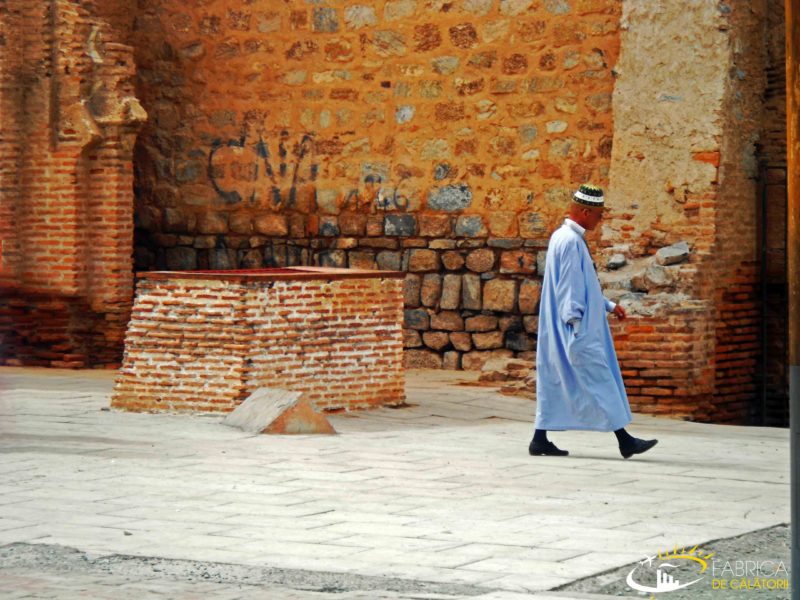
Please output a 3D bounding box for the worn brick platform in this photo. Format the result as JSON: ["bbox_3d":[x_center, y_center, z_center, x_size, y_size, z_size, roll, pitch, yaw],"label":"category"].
[{"bbox_3d":[-1.081,0.302,23.408,1.365,1.042,1.824,2,3,41],"label":"worn brick platform"}]

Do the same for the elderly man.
[{"bbox_3d":[1.208,0.131,18.750,0.790,1.700,0.560,0,2,3],"label":"elderly man"}]

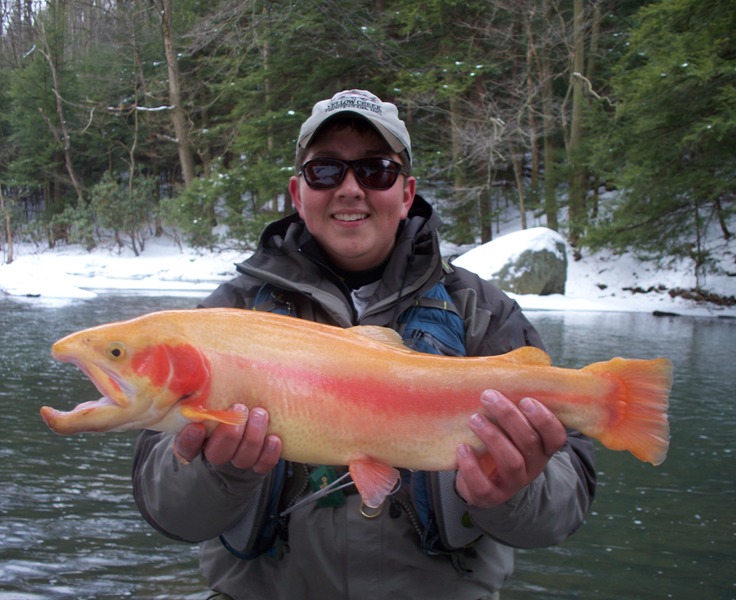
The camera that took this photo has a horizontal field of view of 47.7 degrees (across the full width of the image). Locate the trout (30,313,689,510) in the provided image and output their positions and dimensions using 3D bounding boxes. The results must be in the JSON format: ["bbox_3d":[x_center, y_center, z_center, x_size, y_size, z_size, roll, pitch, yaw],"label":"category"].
[{"bbox_3d":[-0.013,0.108,0.800,0.600,0.175,0.090,5,0,0],"label":"trout"}]

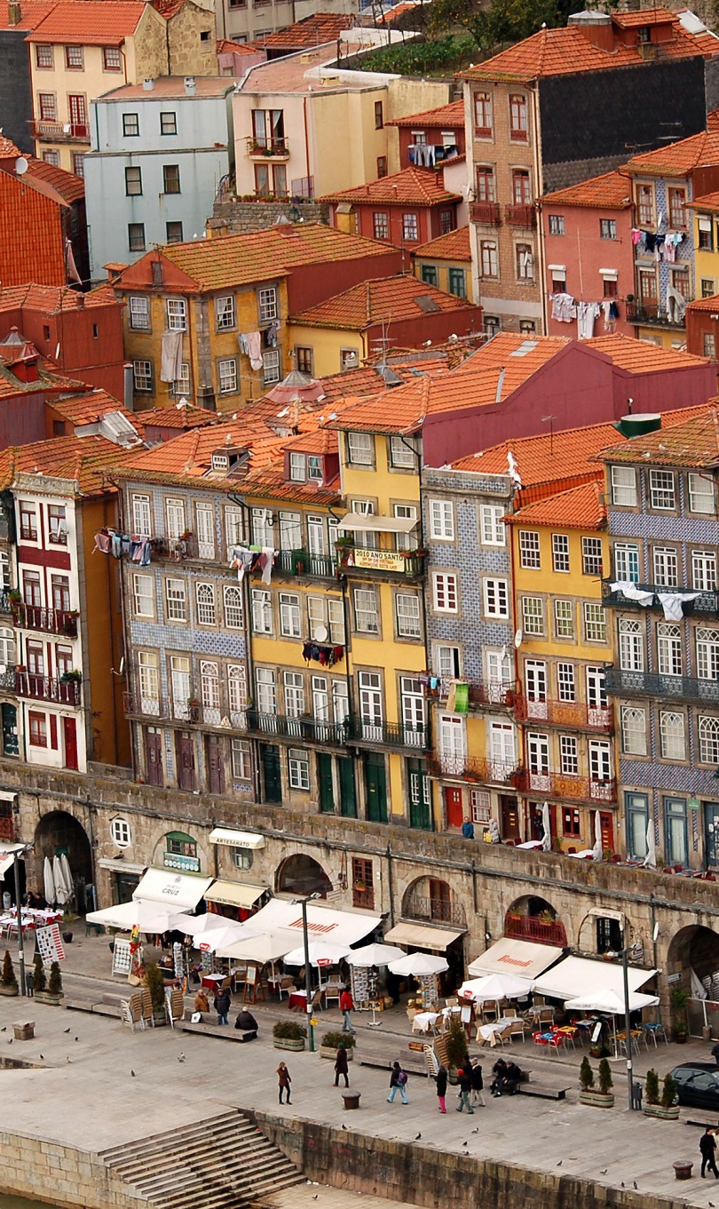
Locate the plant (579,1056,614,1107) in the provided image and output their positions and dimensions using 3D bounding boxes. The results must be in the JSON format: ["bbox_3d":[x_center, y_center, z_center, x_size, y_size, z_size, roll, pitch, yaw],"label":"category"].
[{"bbox_3d":[8.684,17.416,227.255,0.620,1.725,1.420,-12,13,-43],"label":"plant"}]

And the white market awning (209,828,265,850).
[{"bbox_3d":[-4.930,9.461,249.604,2.820,0.488,0.381,8,15,45],"label":"white market awning"}]

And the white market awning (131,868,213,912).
[{"bbox_3d":[-7.592,11.601,252.284,3.770,1.130,1.040,7,14,43],"label":"white market awning"}]

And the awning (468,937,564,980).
[{"bbox_3d":[6.060,13.679,237.751,3.256,1.019,1.881,8,15,44],"label":"awning"}]

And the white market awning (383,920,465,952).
[{"bbox_3d":[2.534,12.954,241.819,3.238,0.584,0.988,7,15,41],"label":"white market awning"}]

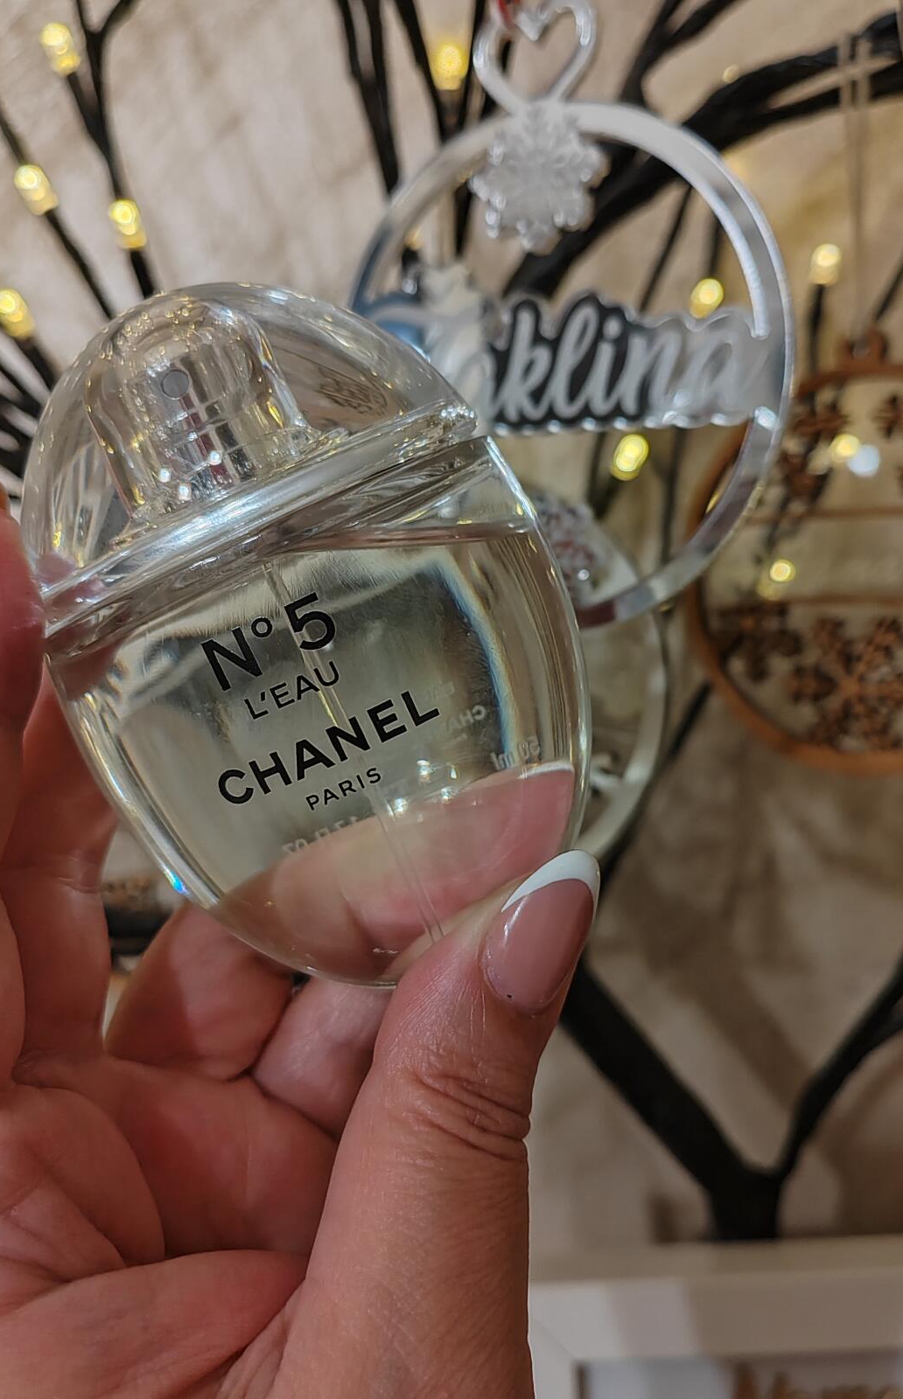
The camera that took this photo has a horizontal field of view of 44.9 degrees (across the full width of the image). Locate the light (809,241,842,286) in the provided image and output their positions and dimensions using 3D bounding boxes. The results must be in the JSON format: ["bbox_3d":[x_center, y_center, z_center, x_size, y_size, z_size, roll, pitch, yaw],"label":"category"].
[{"bbox_3d":[0.115,-0.134,0.335,0.008,0.013,0.008,12,40,14],"label":"light"}]

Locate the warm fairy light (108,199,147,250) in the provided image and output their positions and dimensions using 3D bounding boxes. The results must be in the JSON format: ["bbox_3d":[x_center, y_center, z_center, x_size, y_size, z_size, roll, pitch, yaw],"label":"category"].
[{"bbox_3d":[-0.098,-0.144,0.330,0.008,0.014,0.008,-16,31,-9],"label":"warm fairy light"}]

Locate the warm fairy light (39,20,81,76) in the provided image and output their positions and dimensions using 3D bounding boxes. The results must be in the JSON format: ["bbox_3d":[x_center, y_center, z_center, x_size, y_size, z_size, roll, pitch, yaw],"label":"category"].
[{"bbox_3d":[-0.118,-0.197,0.330,0.008,0.014,0.008,-22,32,-7],"label":"warm fairy light"}]

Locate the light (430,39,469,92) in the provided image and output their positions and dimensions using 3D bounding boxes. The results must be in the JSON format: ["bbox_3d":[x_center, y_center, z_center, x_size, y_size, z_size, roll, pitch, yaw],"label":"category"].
[{"bbox_3d":[-0.001,-0.198,0.340,0.008,0.014,0.008,5,16,-3],"label":"light"}]

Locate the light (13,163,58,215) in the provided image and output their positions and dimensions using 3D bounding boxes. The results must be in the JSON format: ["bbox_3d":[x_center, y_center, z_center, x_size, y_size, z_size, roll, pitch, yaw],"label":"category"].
[{"bbox_3d":[-0.125,-0.154,0.330,0.008,0.014,0.008,-28,33,-7],"label":"light"}]

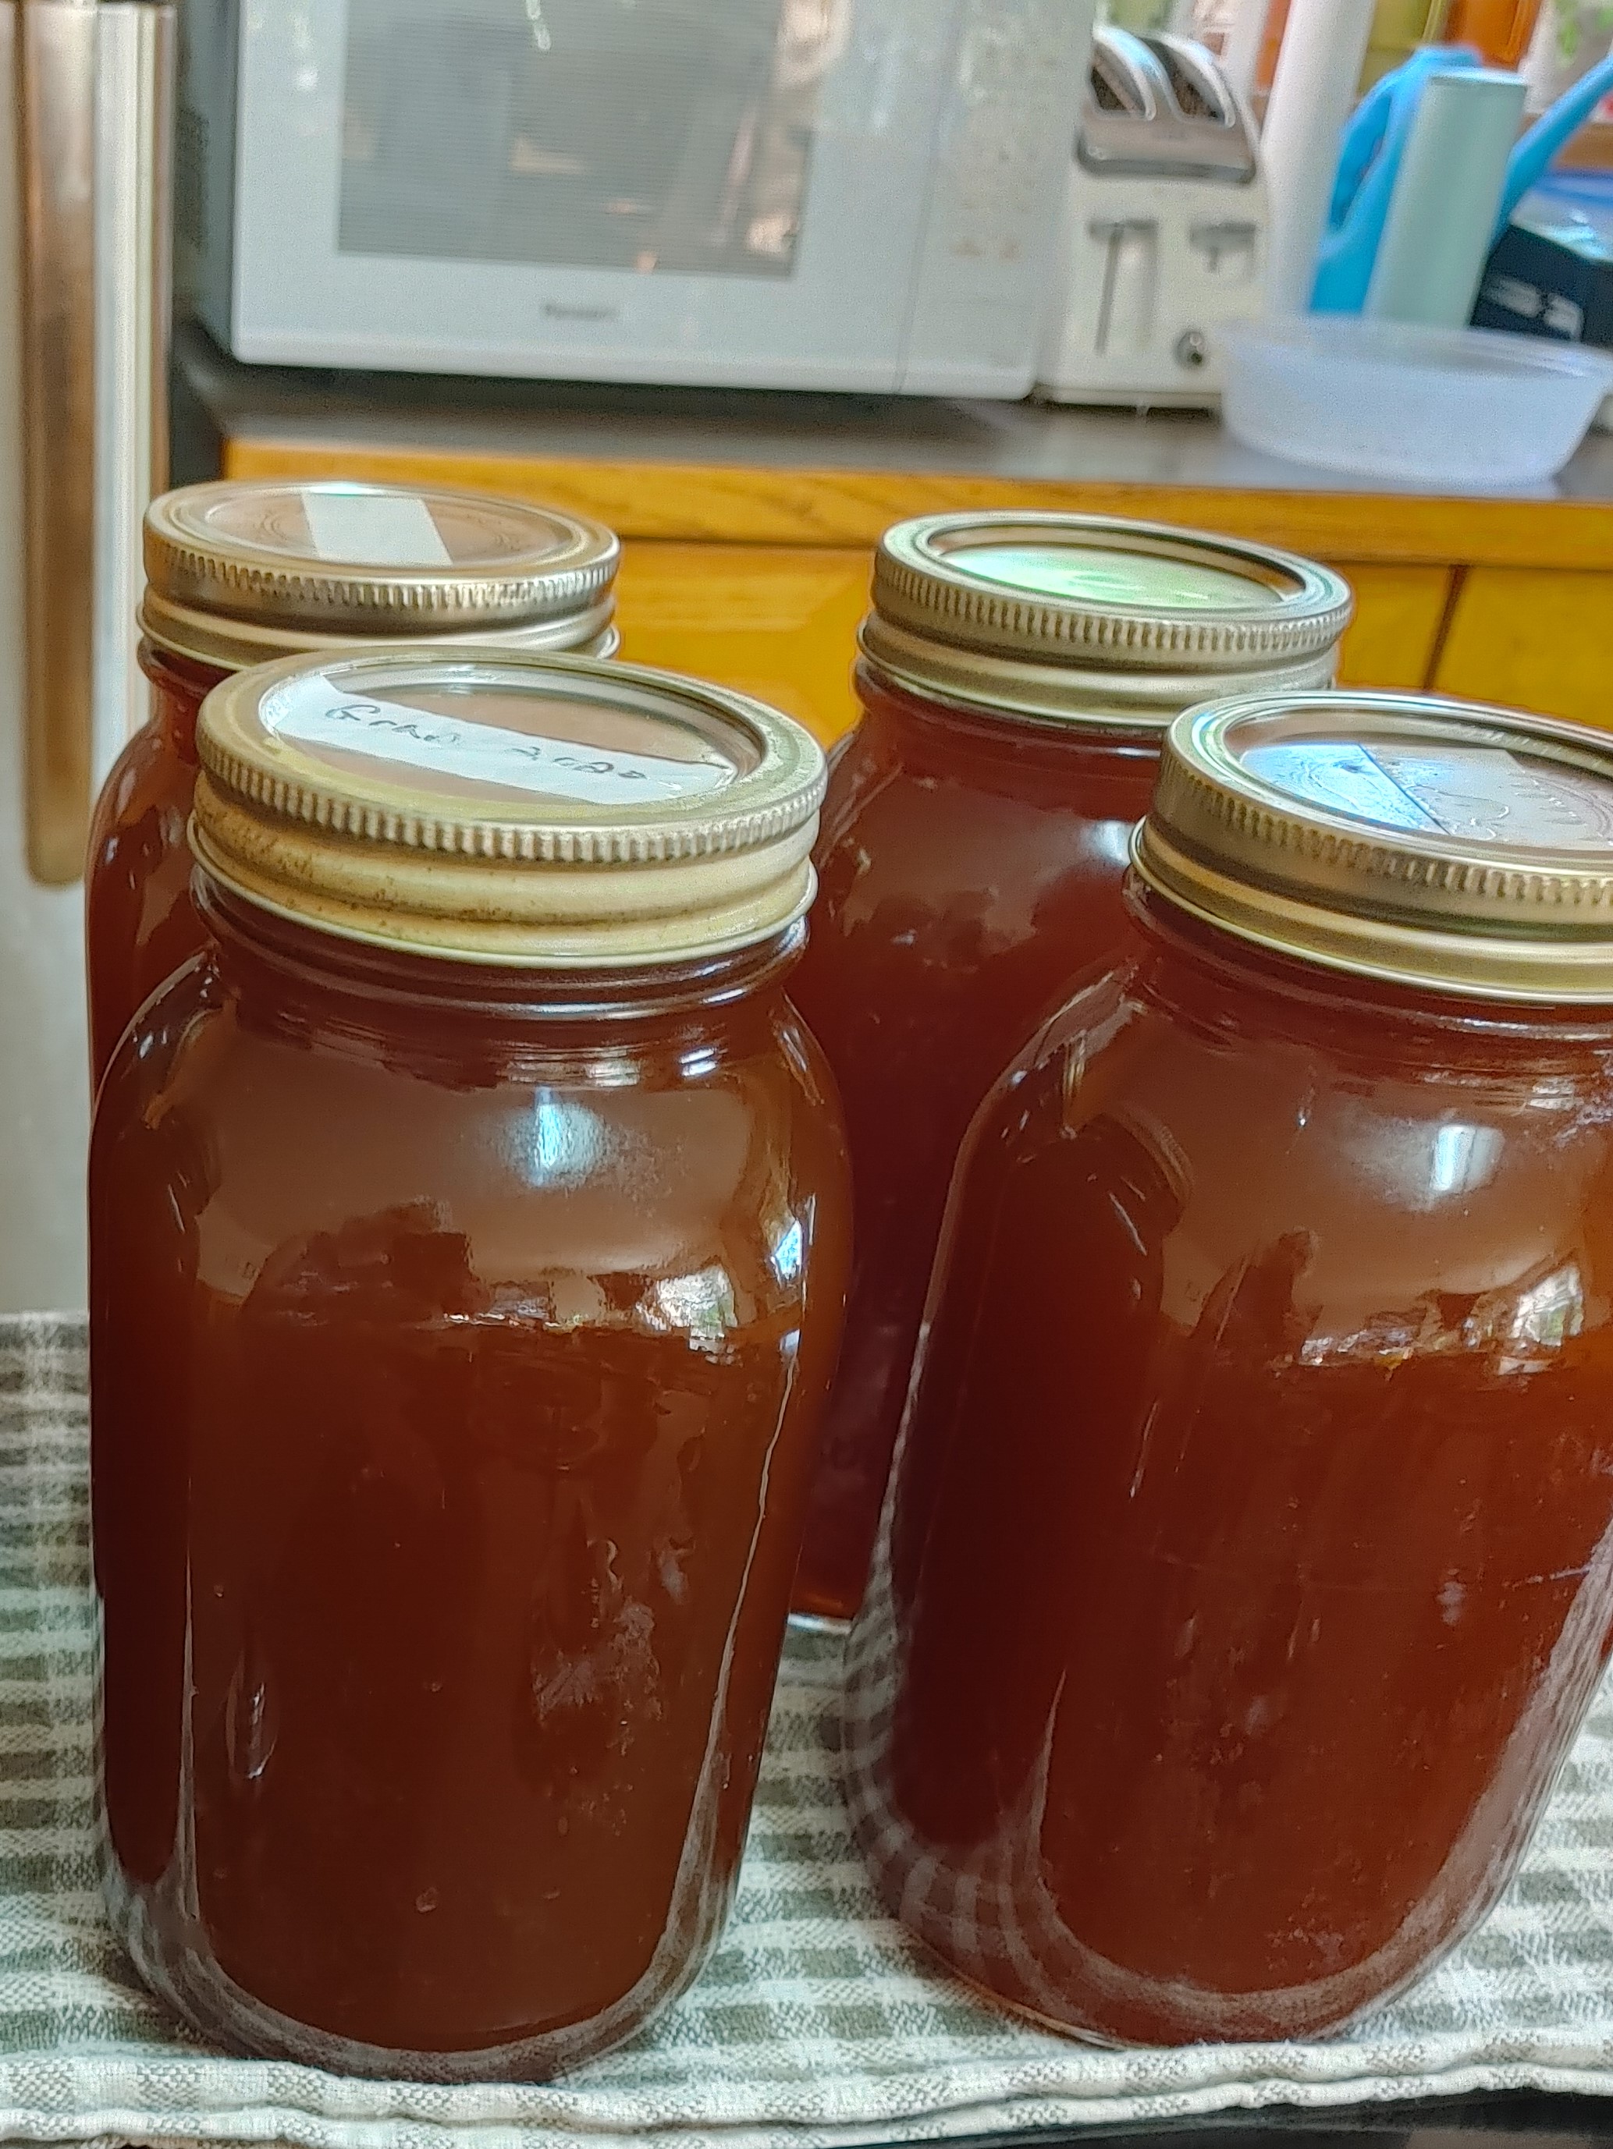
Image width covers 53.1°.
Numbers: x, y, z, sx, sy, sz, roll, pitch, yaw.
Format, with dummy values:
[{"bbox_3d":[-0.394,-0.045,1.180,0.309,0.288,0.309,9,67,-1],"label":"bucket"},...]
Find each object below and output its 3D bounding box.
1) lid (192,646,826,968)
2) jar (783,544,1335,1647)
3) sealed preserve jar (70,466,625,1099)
[{"bbox_3d":[-0.040,-0.041,0.221,0.085,0.018,0.085,6,28,-3],"label":"lid"},{"bbox_3d":[0.039,0.005,0.320,0.112,0.211,0.112,6,28,-3],"label":"jar"},{"bbox_3d":[-0.086,-0.006,0.334,0.112,0.211,0.112,6,28,-3],"label":"sealed preserve jar"}]

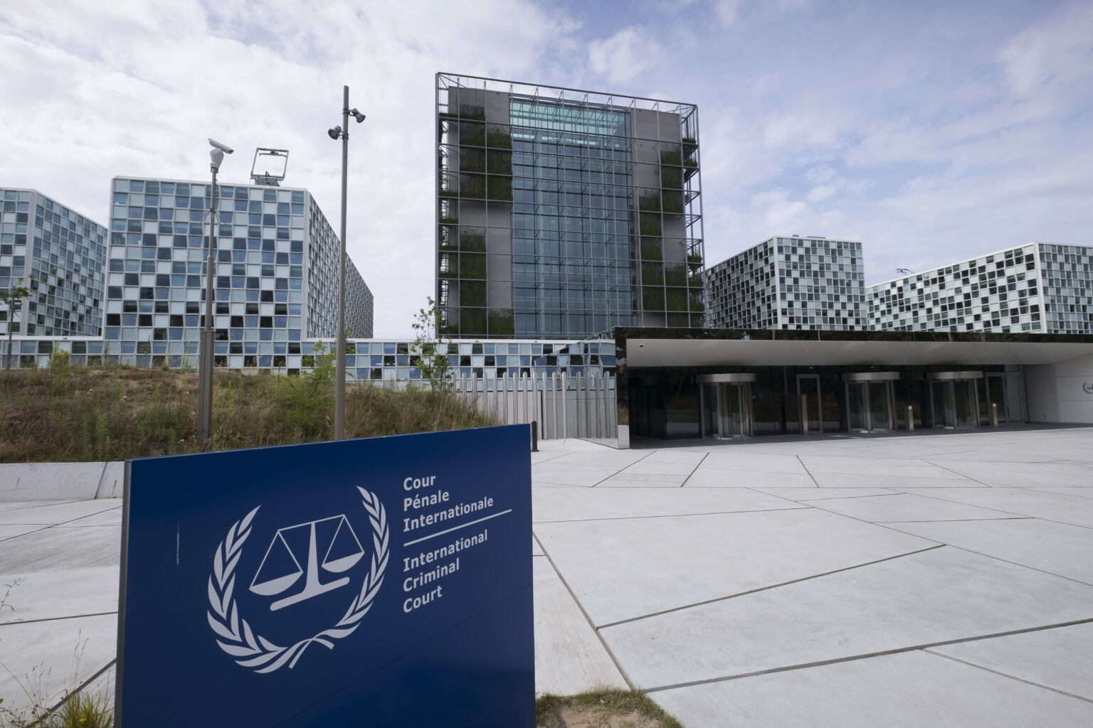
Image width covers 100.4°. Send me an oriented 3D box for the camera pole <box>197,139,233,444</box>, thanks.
[{"bbox_3d":[-7.047,-1.607,9.703,0.500,6.620,0.330,-1,-4,2],"label":"camera pole"}]

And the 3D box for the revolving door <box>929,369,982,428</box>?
[{"bbox_3d":[18.321,1.622,20.797,2.400,2.440,2.400,0,-4,-12],"label":"revolving door"}]

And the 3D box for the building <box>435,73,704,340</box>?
[{"bbox_3d":[1.170,-15.935,78.438,38.100,43.200,32.000,0,-4,-12],"label":"building"}]

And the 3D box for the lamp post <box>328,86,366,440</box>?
[{"bbox_3d":[-4.443,-2.284,10.004,0.790,8.183,0.500,0,-4,-12],"label":"lamp post"}]

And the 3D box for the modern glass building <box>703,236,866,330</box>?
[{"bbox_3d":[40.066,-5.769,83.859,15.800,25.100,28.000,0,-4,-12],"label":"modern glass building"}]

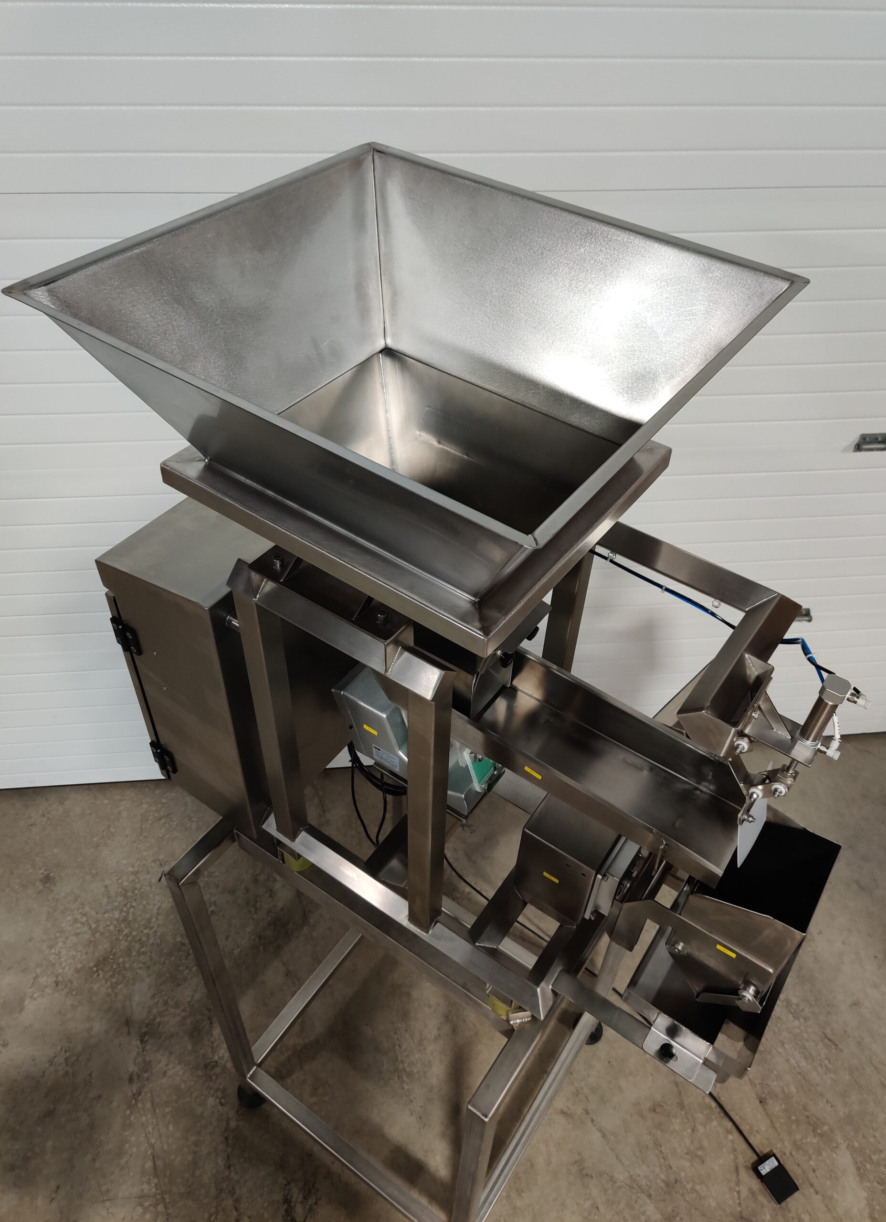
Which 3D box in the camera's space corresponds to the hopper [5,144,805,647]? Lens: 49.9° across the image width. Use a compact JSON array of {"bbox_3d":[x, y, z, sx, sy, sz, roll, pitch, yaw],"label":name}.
[{"bbox_3d":[-0.018,-0.197,0.872,0.503,0.212,0.448,28,51,24],"label":"hopper"}]

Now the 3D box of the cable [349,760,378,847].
[{"bbox_3d":[-0.110,0.274,1.341,0.038,0.172,0.025,28,51,24],"label":"cable"}]

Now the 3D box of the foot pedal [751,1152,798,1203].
[{"bbox_3d":[0.664,1.126,1.898,0.056,0.027,0.080,-21,49,-21],"label":"foot pedal"}]

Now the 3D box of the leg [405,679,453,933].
[{"bbox_3d":[-0.017,0.226,1.047,0.030,0.459,0.030,28,51,24],"label":"leg"}]

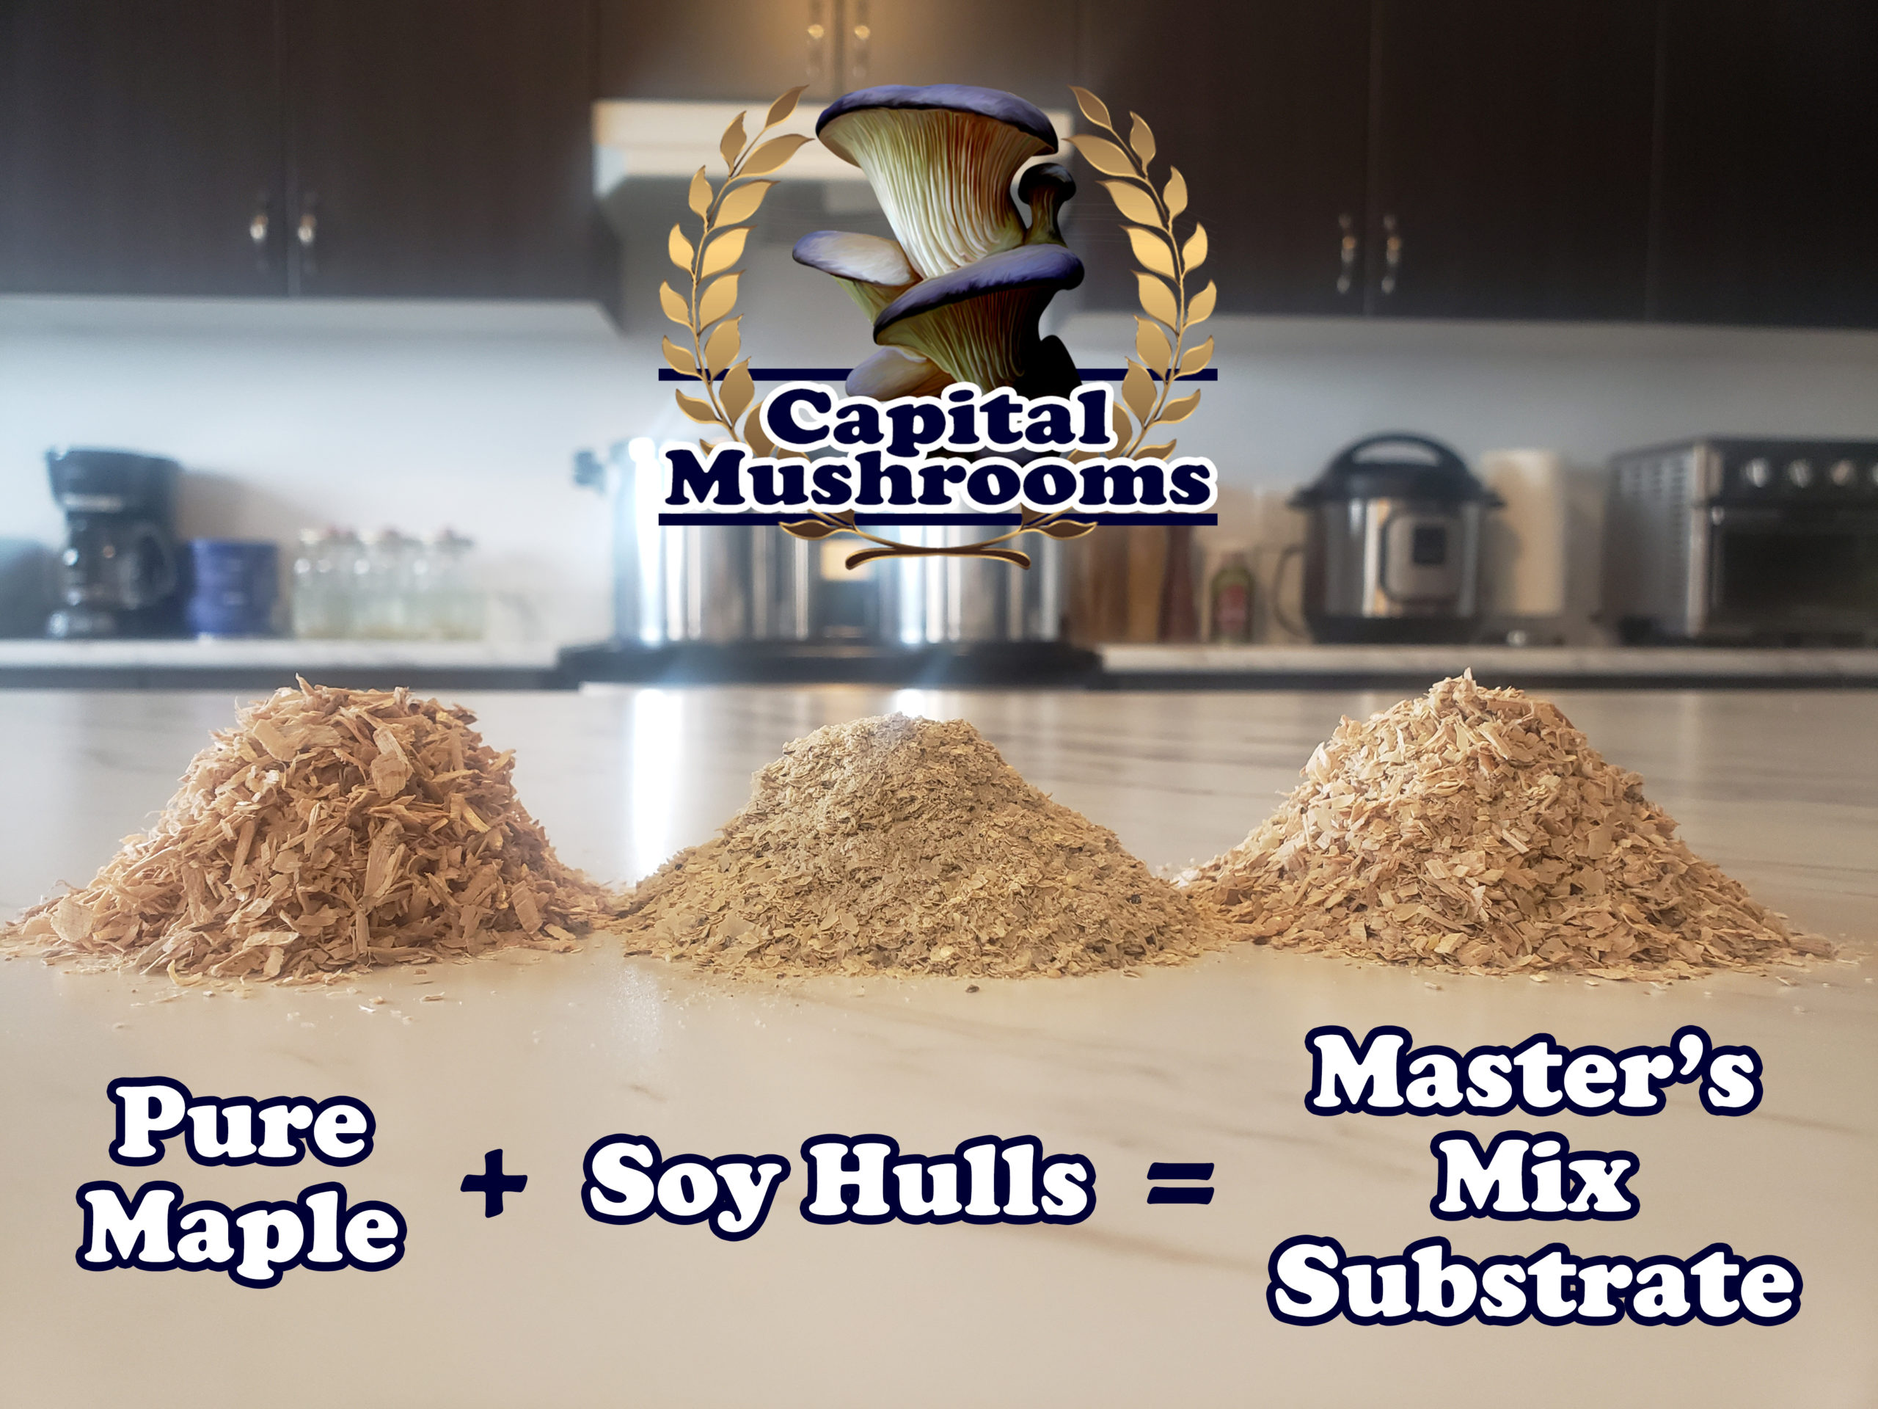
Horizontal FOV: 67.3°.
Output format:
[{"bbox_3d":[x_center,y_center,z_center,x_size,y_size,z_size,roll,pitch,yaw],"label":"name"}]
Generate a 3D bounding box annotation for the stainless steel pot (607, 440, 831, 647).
[{"bbox_3d":[-0.339,-0.252,2.168,0.335,0.315,0.325,0,4,-2],"label":"stainless steel pot"}]

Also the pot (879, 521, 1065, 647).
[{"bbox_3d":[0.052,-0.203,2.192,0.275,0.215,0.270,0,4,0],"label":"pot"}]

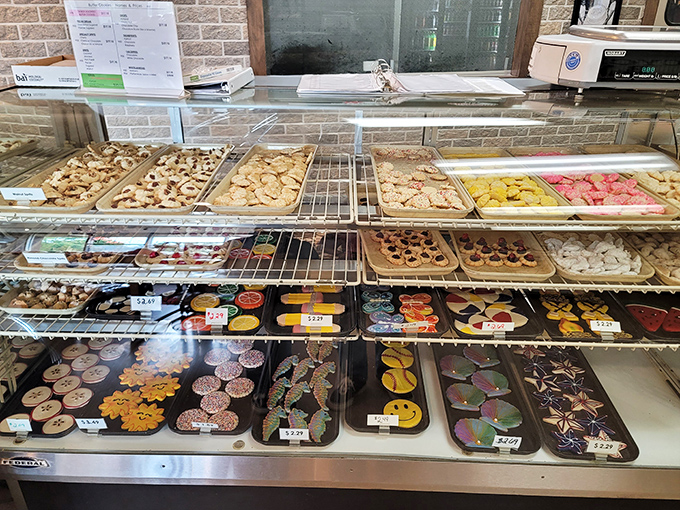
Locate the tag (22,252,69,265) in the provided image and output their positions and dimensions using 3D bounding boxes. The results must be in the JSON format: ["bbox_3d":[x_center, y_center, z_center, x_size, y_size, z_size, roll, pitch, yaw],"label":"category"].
[{"bbox_3d":[-0.702,0.009,1.175,0.101,0.034,0.003,1,40,1],"label":"tag"}]

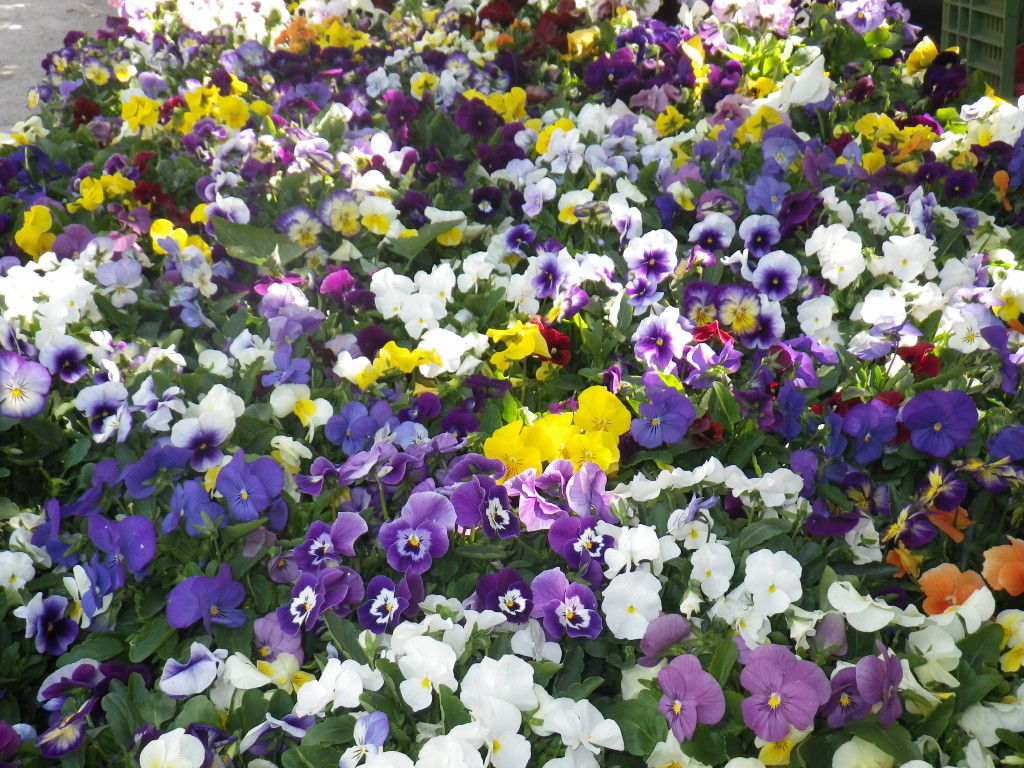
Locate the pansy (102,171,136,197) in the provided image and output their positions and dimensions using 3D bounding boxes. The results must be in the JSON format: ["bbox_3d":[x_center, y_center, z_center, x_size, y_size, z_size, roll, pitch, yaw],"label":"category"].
[{"bbox_3d":[-0.469,-0.236,1.198,0.039,0.032,0.026,-2,21,-2],"label":"pansy"}]

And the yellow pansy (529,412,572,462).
[{"bbox_3d":[0.039,0.053,0.976,0.052,0.052,0.020,-9,7,-7],"label":"yellow pansy"}]

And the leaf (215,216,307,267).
[{"bbox_3d":[-0.301,-0.170,1.200,0.112,0.022,0.075,11,50,11],"label":"leaf"}]

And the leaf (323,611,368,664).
[{"bbox_3d":[-0.110,0.167,0.662,0.021,0.010,0.046,-31,66,-27],"label":"leaf"}]

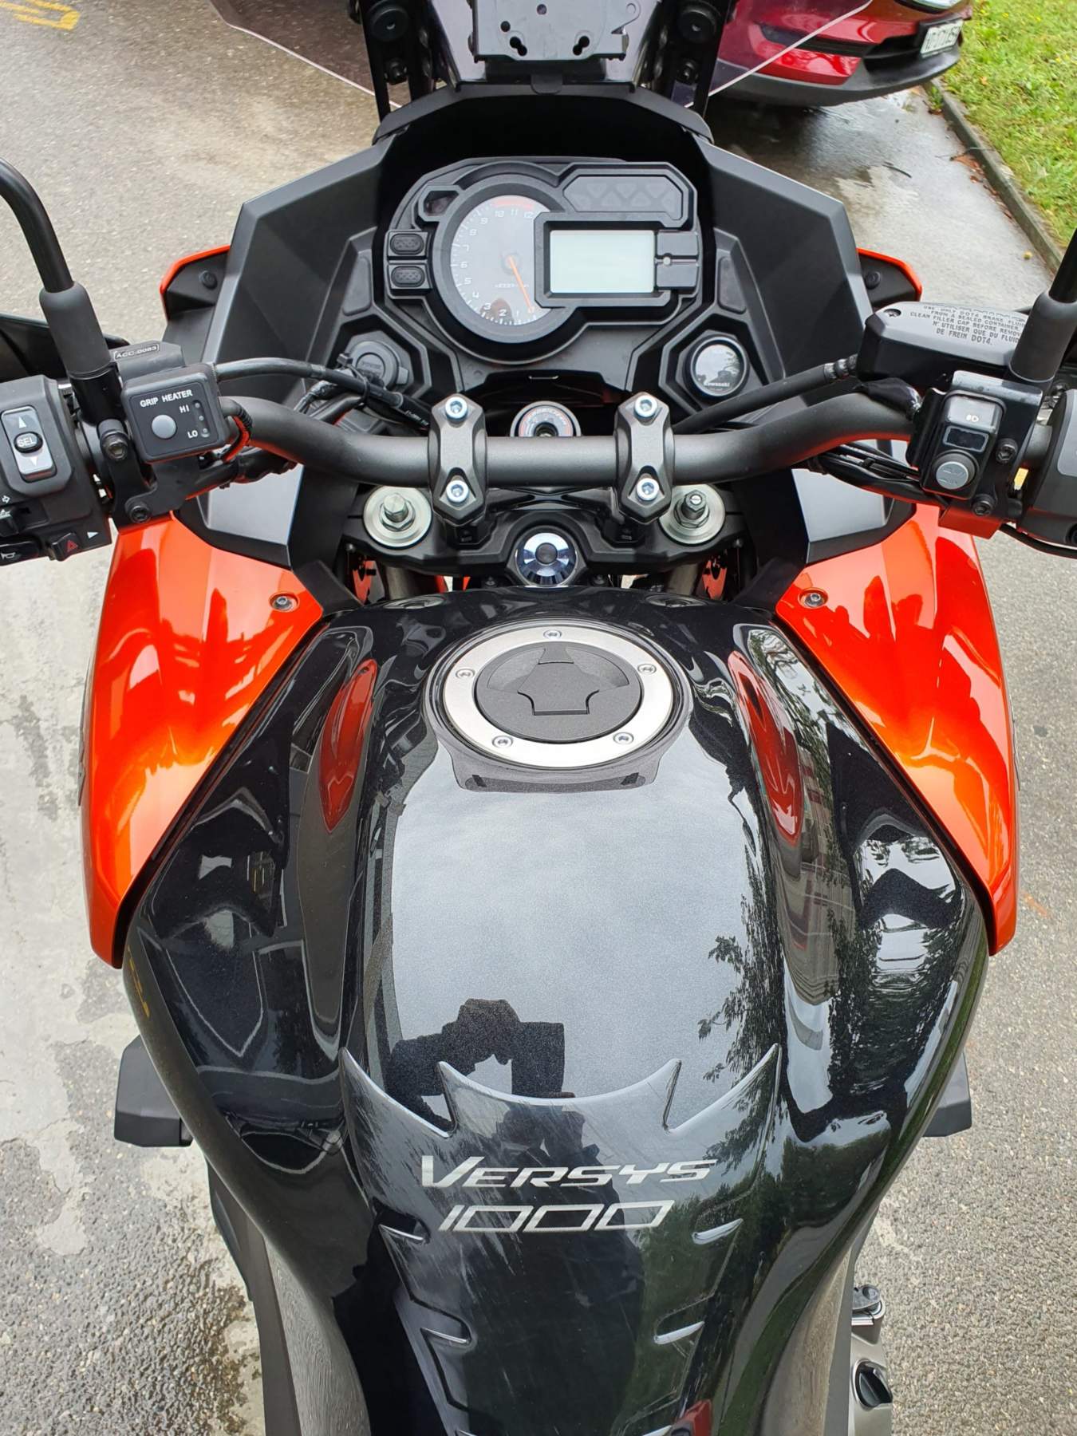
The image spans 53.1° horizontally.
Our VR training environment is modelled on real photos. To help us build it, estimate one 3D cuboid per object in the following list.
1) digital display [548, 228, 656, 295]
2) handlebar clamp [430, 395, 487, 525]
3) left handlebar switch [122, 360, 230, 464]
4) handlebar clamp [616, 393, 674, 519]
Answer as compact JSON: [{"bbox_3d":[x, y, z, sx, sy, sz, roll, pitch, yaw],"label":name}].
[{"bbox_3d":[0.046,-0.322,0.764,0.074,0.010,0.045,0,88,0],"label":"digital display"},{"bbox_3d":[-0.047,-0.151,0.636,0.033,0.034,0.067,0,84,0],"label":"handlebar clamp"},{"bbox_3d":[-0.186,-0.157,0.557,0.045,0.039,0.026,-14,25,-5],"label":"left handlebar switch"},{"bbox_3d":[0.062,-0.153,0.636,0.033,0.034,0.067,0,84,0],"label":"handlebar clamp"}]

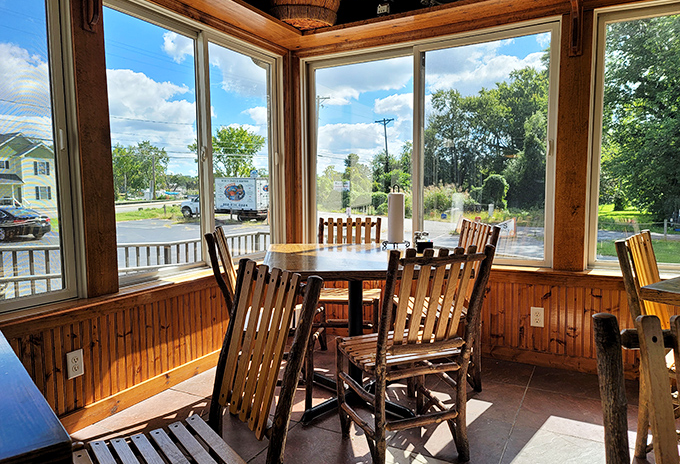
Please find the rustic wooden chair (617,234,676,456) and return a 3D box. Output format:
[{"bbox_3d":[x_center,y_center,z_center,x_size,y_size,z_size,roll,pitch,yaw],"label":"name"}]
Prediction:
[{"bbox_3d":[1.431,0.450,1.962,0.439,0.888,0.524,-5,6,-42],"label":"rustic wooden chair"}]

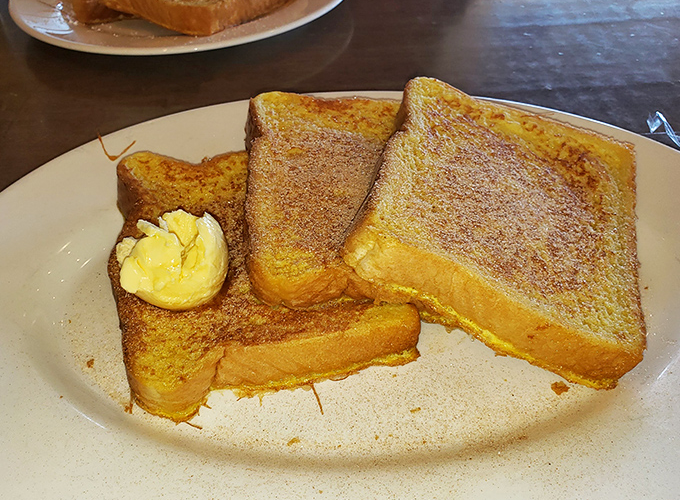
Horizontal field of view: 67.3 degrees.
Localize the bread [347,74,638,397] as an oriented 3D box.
[{"bbox_3d":[0.068,-0.019,0.214,0.111,0.021,0.119,21,51,1],"label":"bread"}]

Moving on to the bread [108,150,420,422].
[{"bbox_3d":[-0.036,0.002,0.211,0.111,0.021,0.119,-9,51,-12],"label":"bread"}]

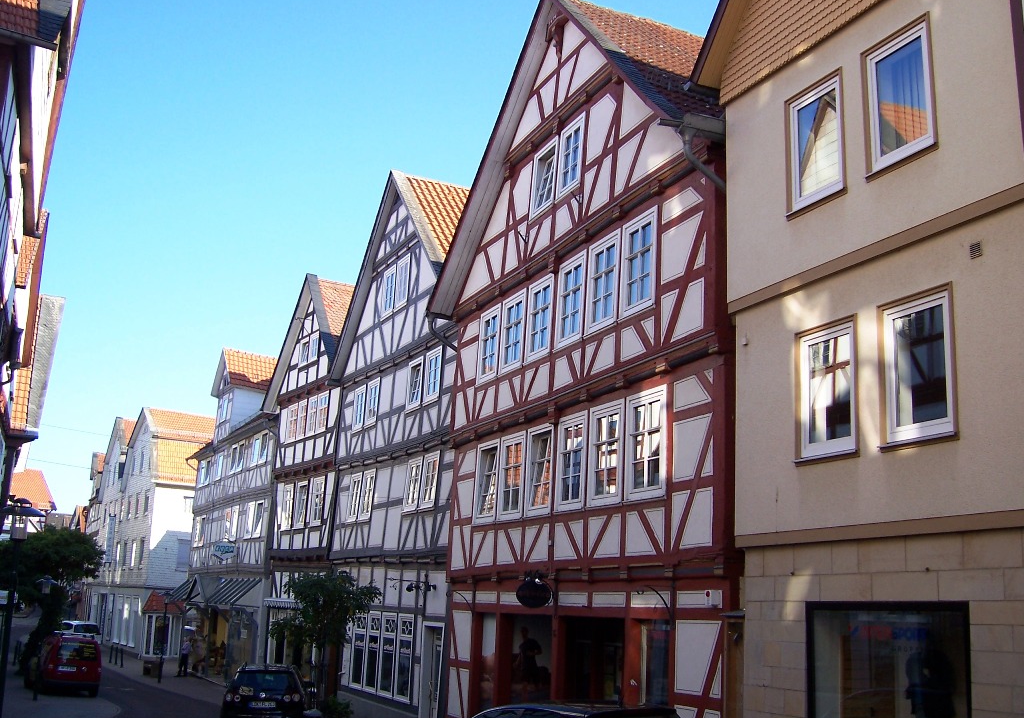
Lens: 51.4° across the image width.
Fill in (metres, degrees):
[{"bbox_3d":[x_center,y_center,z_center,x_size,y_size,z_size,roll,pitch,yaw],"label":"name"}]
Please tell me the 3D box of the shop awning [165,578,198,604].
[{"bbox_3d":[-13.668,9.838,45.297,1.200,1.000,4.400,9,-14,-26],"label":"shop awning"}]

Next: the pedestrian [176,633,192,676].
[{"bbox_3d":[-13.068,11.850,42.483,0.550,1.700,0.500,4,-13,-6],"label":"pedestrian"}]

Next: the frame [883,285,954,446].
[{"bbox_3d":[4.044,0.100,10.617,0.120,1.400,0.880,8,-14,-22],"label":"frame"}]

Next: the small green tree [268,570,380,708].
[{"bbox_3d":[-3.971,6.334,22.819,2.450,3.600,2.400,3,-13,0],"label":"small green tree"}]

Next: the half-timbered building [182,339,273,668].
[{"bbox_3d":[-6.936,6.577,45.067,10.400,13.700,13.200,9,-14,-26],"label":"half-timbered building"}]

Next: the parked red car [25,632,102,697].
[{"bbox_3d":[-15.182,10.265,36.050,1.800,1.820,4.400,10,-15,-28],"label":"parked red car"}]

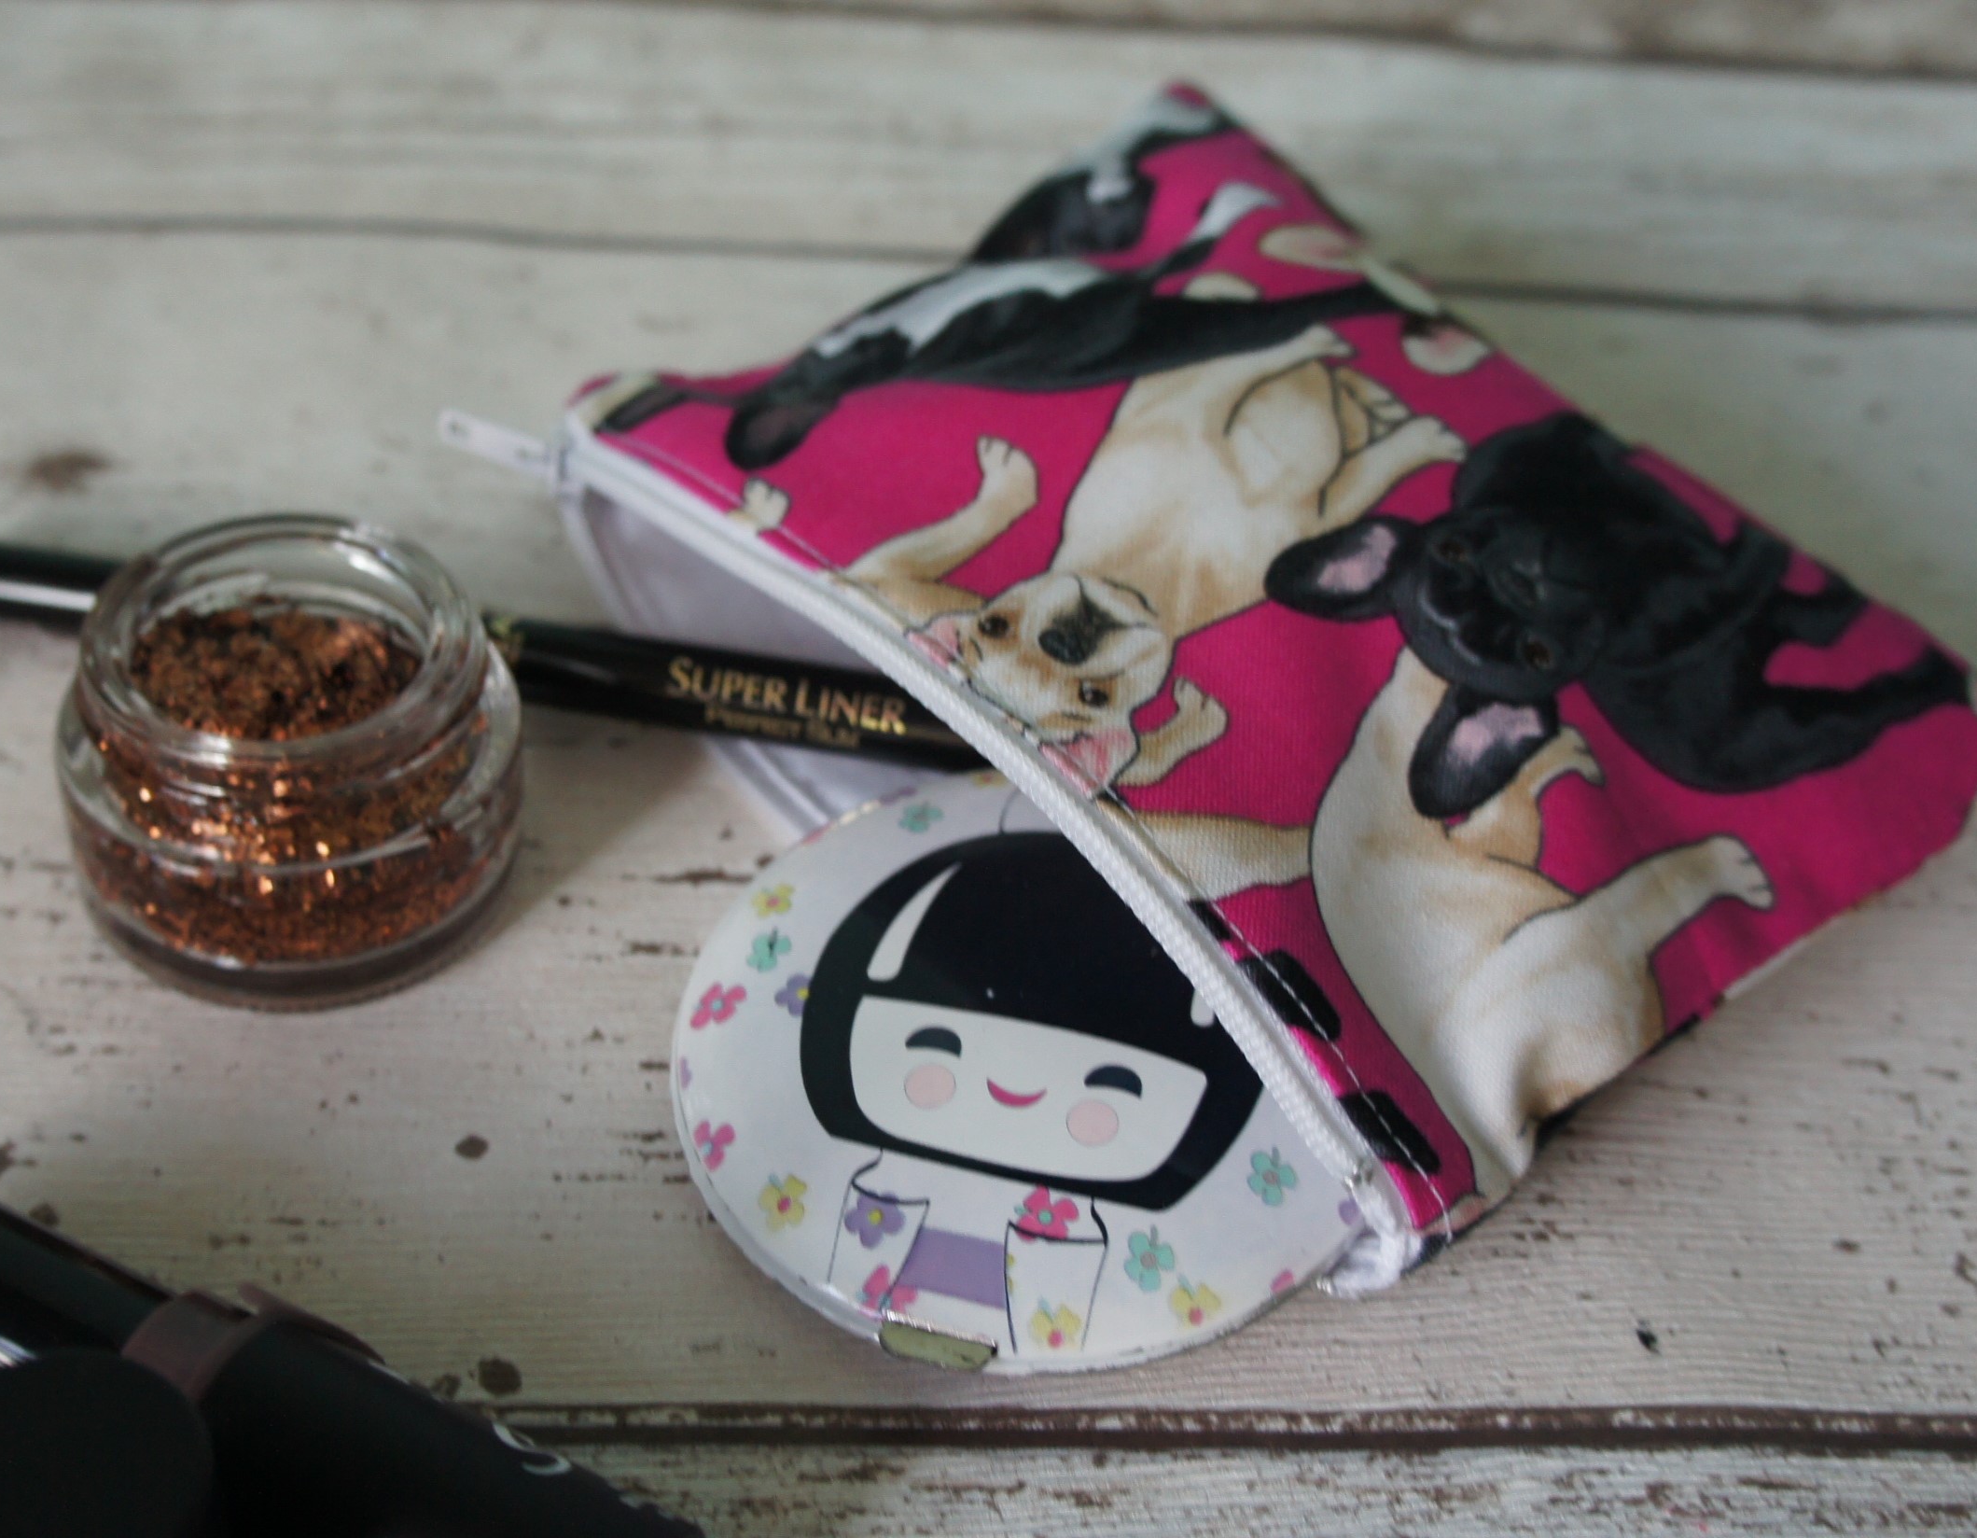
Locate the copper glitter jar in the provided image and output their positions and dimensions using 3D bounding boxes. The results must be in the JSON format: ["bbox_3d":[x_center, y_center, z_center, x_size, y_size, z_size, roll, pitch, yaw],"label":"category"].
[{"bbox_3d":[-0.067,-0.002,0.188,0.042,0.030,0.042,6,43,-6],"label":"copper glitter jar"}]

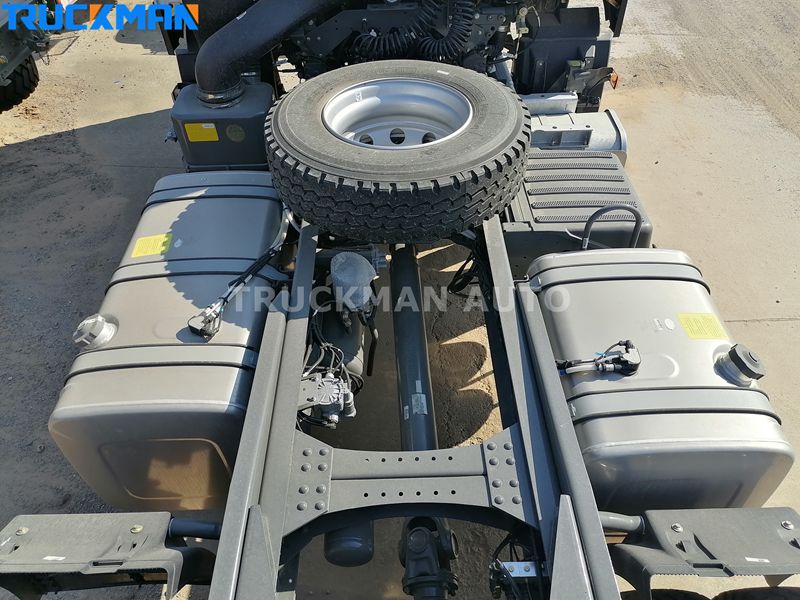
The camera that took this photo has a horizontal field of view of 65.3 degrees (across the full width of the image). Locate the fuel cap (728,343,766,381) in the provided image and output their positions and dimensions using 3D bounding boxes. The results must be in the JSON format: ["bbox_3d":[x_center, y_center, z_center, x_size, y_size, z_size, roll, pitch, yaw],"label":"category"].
[{"bbox_3d":[1.139,0.205,2.044,0.116,0.042,0.116,21,40,-21],"label":"fuel cap"}]

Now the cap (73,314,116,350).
[{"bbox_3d":[-1.062,0.115,2.174,0.113,0.065,0.113,-25,40,23],"label":"cap"}]

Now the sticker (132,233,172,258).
[{"bbox_3d":[-1.022,-0.222,2.586,0.158,0.006,0.123,-8,44,6],"label":"sticker"}]

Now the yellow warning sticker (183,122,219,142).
[{"bbox_3d":[-0.960,-0.811,3.034,0.145,0.094,0.005,-1,44,0],"label":"yellow warning sticker"}]

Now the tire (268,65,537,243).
[{"bbox_3d":[-0.006,-0.660,2.588,1.080,0.295,1.080,-1,44,0],"label":"tire"}]

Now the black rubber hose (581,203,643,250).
[{"bbox_3d":[0.922,-0.296,2.667,0.240,0.290,0.045,-1,44,0],"label":"black rubber hose"}]

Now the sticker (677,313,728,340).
[{"bbox_3d":[1.088,0.096,2.245,0.168,0.006,0.125,9,43,-10],"label":"sticker"}]

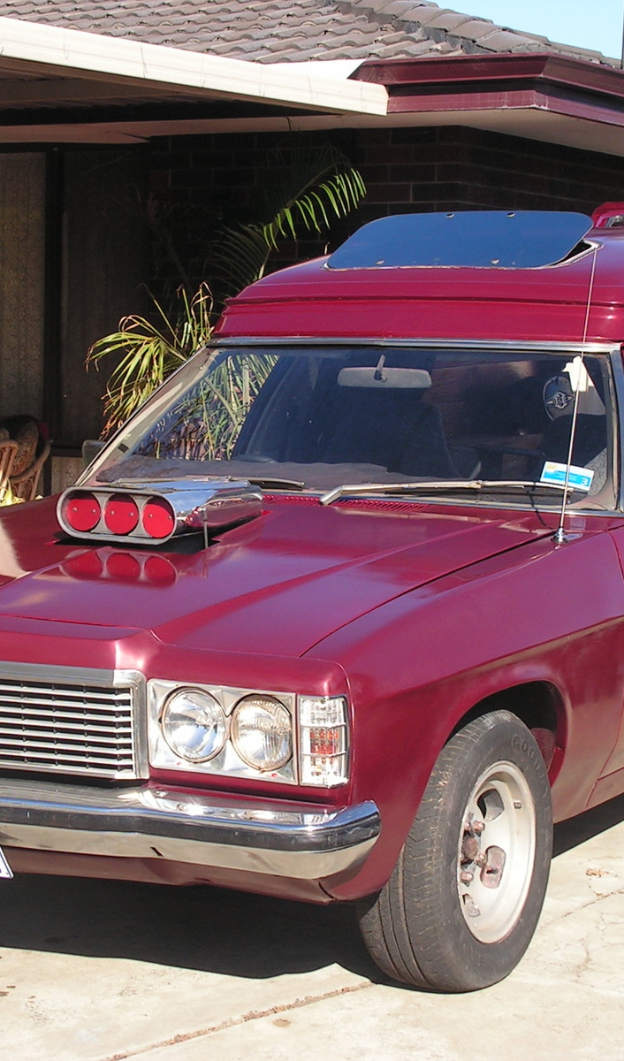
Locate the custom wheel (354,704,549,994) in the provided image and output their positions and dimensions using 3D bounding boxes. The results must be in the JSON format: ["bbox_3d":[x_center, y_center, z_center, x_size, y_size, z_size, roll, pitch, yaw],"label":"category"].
[{"bbox_3d":[0.317,0.671,5.203,0.220,0.600,0.600,4,7,29],"label":"custom wheel"}]

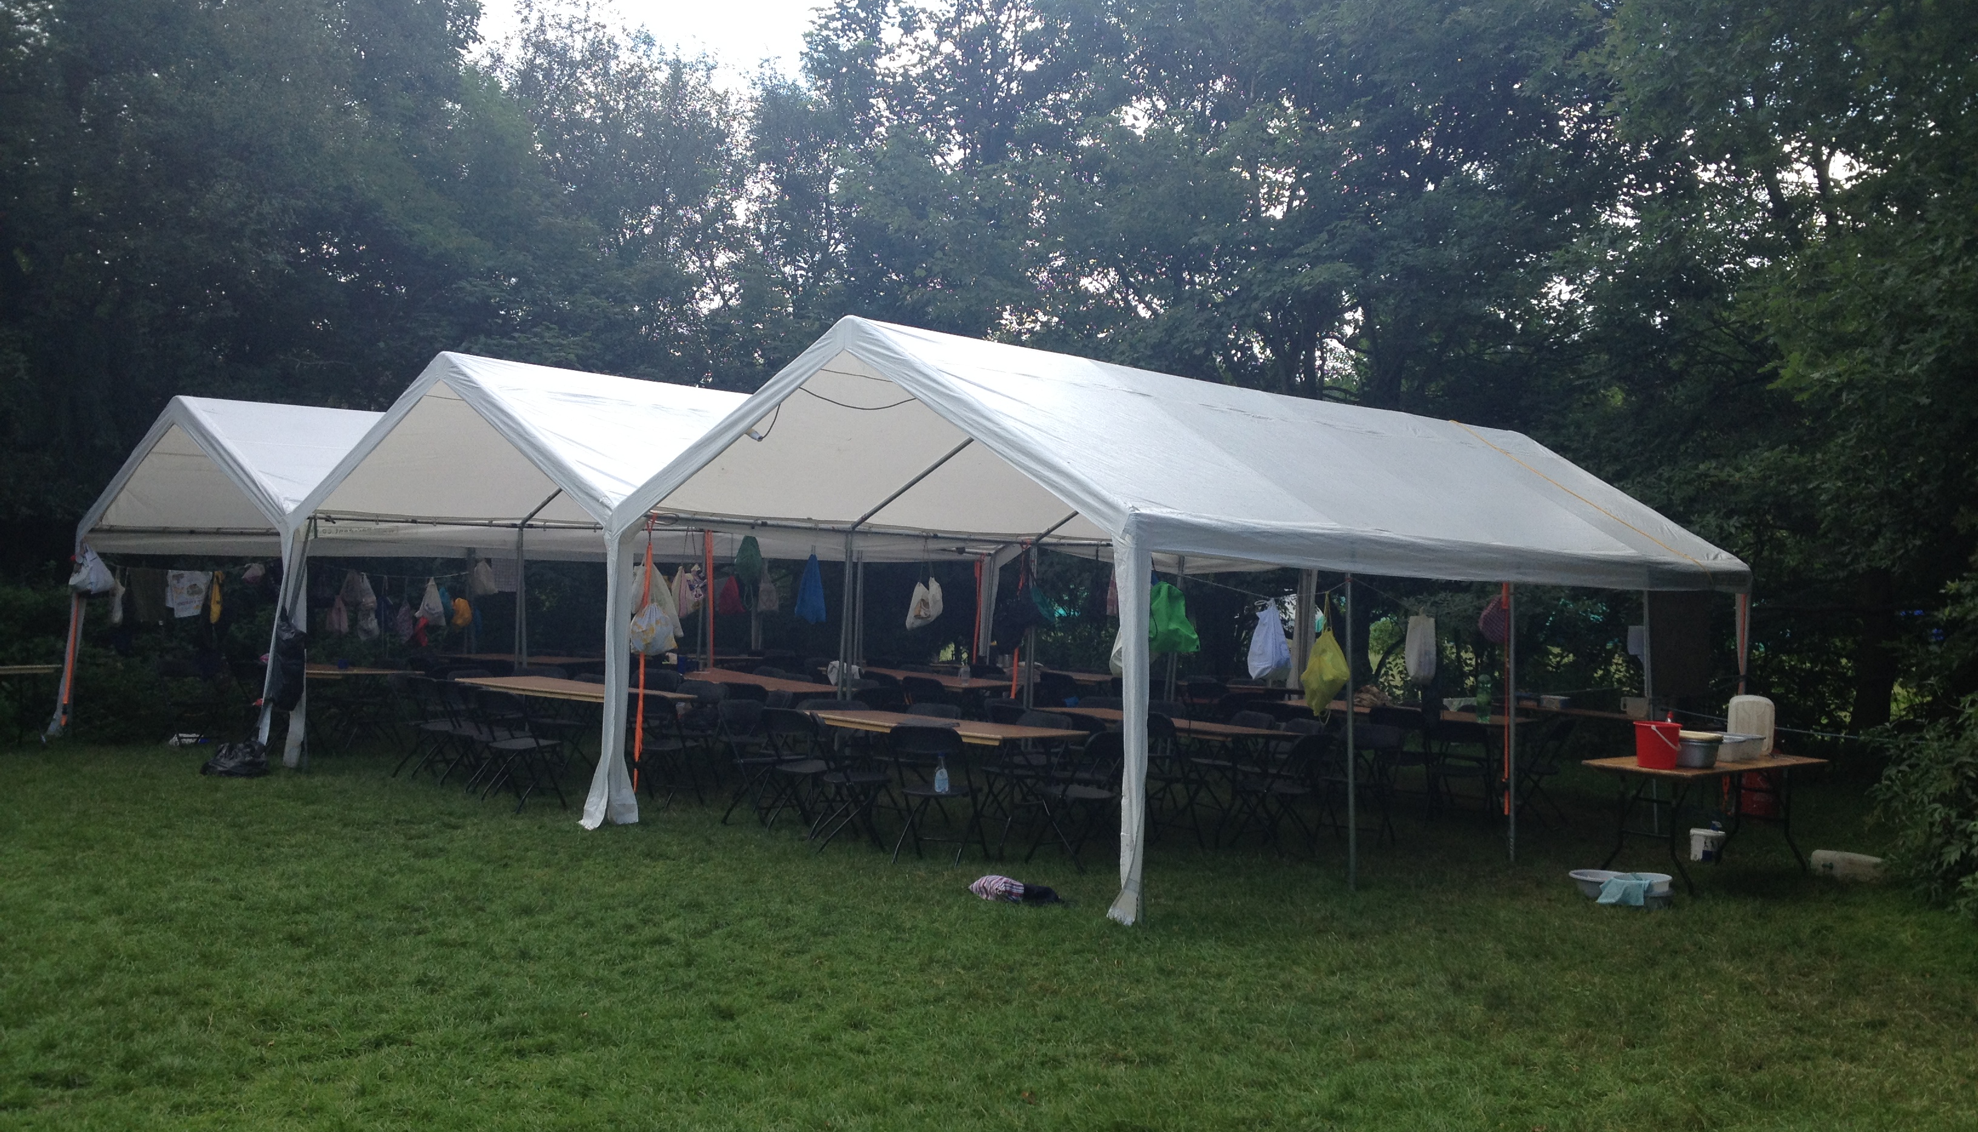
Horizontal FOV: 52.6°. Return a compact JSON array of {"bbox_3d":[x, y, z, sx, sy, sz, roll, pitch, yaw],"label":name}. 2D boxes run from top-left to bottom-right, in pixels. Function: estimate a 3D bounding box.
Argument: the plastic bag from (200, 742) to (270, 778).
[{"bbox_3d":[-5.686,1.422,15.104,0.500,0.260,0.420,2,-2,-20],"label":"plastic bag"}]

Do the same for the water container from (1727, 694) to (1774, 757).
[{"bbox_3d":[5.018,1.035,13.156,0.290,0.400,0.220,0,-2,20],"label":"water container"}]

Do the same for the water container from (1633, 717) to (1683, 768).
[{"bbox_3d":[3.999,1.069,11.954,0.290,0.275,0.290,0,-2,37],"label":"water container"}]

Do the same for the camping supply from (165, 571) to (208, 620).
[{"bbox_3d":[-8.173,0.292,20.400,0.080,0.500,0.440,-1,-2,42],"label":"camping supply"}]

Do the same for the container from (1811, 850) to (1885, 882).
[{"bbox_3d":[5.420,1.864,12.603,0.480,0.190,0.280,0,-2,24],"label":"container"}]

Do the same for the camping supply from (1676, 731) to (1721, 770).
[{"bbox_3d":[4.316,1.118,12.153,0.300,0.205,0.300,1,-2,0],"label":"camping supply"}]

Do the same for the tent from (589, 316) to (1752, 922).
[{"bbox_3d":[1.849,0.272,14.185,4.150,3.100,8.050,-1,-2,41],"label":"tent"}]

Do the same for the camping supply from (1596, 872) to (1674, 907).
[{"bbox_3d":[3.633,1.813,11.153,0.380,0.165,0.360,1,-2,0],"label":"camping supply"}]

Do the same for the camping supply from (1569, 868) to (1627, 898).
[{"bbox_3d":[3.491,1.822,11.452,0.340,0.140,0.340,1,-2,0],"label":"camping supply"}]

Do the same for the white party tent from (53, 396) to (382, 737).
[{"bbox_3d":[-4.748,0.159,21.233,4.150,3.100,8.050,-1,-2,42],"label":"white party tent"}]

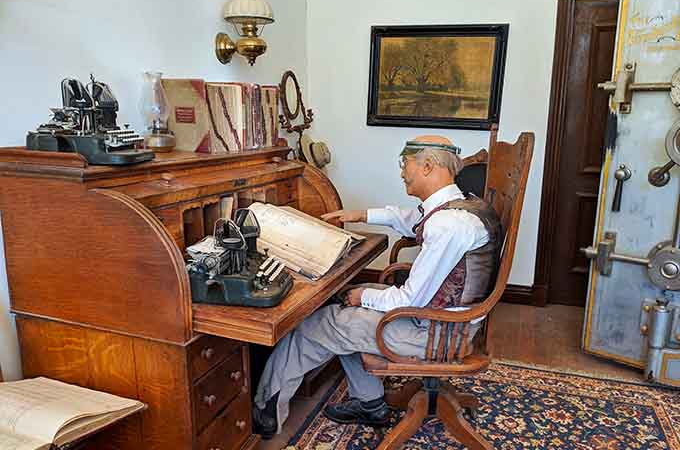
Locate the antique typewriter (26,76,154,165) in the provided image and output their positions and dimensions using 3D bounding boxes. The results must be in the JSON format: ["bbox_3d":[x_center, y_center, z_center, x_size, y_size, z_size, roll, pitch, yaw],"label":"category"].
[{"bbox_3d":[-0.896,-0.394,1.985,0.367,0.301,0.350,3,12,9],"label":"antique typewriter"}]

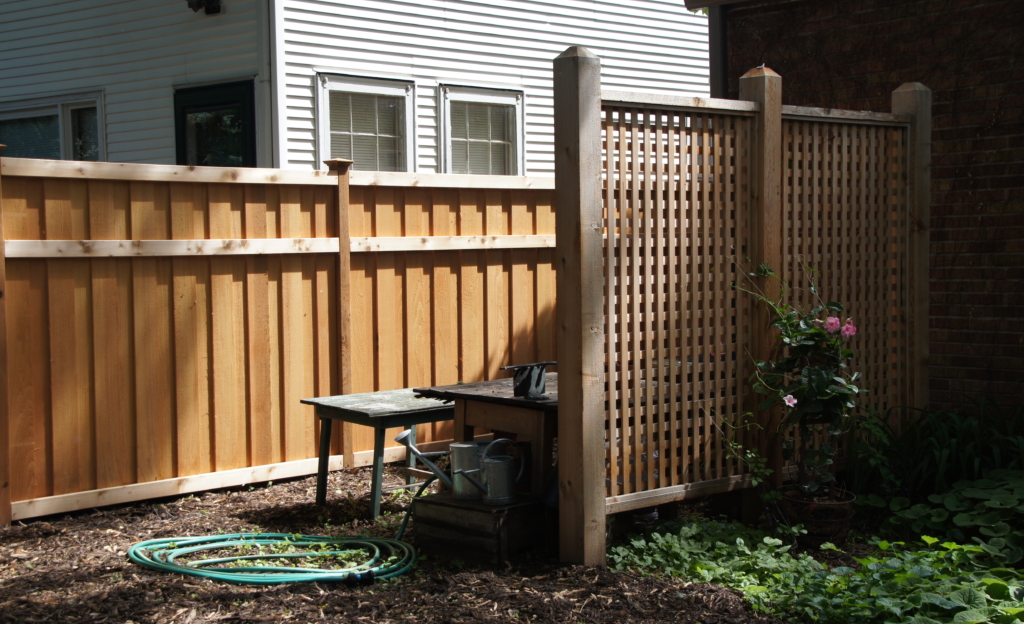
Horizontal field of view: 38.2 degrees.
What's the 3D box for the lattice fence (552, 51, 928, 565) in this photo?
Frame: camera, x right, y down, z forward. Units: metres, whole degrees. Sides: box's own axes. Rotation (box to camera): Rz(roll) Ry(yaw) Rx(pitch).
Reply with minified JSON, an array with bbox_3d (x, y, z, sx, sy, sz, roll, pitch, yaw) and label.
[{"bbox_3d":[1.218,-0.077,7.072,2.670,2.168,0.140,-4,5,-43],"label":"lattice fence"}]

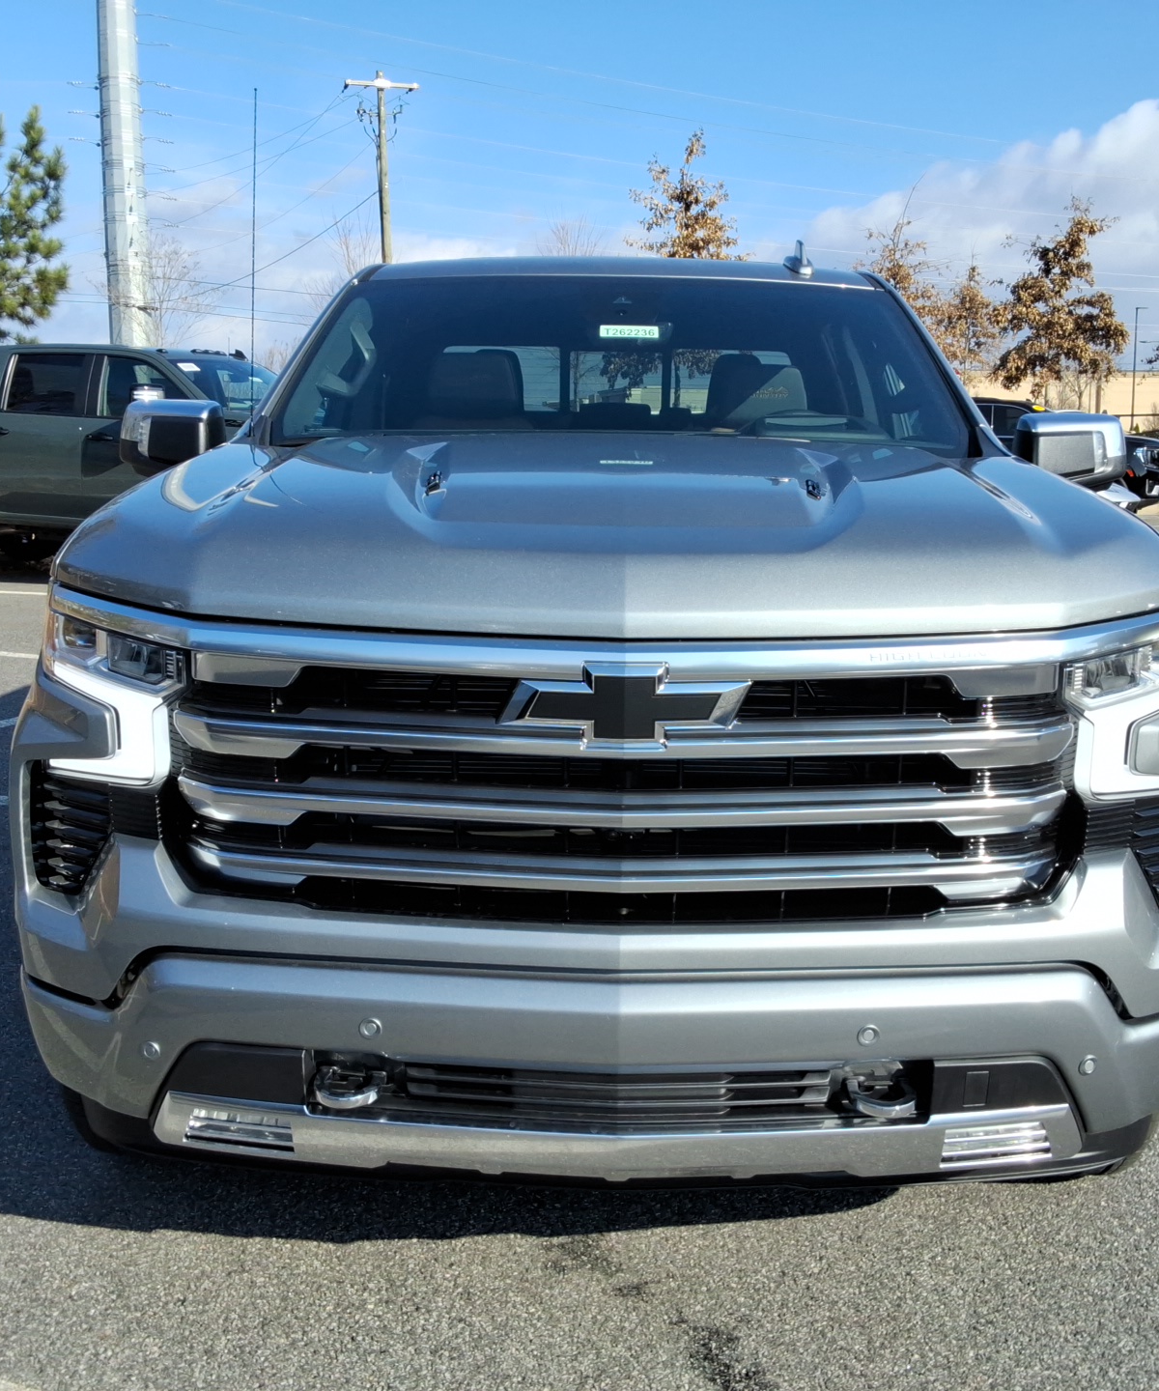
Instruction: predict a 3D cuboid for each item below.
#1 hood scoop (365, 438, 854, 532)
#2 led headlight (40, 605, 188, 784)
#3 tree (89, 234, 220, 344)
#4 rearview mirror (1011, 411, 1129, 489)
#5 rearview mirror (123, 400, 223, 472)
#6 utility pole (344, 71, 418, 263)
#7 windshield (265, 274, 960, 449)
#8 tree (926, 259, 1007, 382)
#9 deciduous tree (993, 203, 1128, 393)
[{"bbox_3d":[0.082,-0.400,2.863,0.920,0.160,0.720,1,10,1],"label":"hood scoop"},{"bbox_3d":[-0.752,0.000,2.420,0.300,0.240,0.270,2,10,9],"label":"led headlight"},{"bbox_3d":[-11.008,-9.437,38.967,3.300,4.912,3.200,1,10,2],"label":"tree"},{"bbox_3d":[1.223,-0.607,3.740,0.285,0.205,0.170,0,10,-5],"label":"rearview mirror"},{"bbox_3d":[-0.975,-0.618,3.689,0.290,0.220,0.200,1,10,1],"label":"rearview mirror"},{"bbox_3d":[-6.079,-12.956,46.449,2.350,12.018,0.400,1,10,2],"label":"utility pole"},{"bbox_3d":[0.103,-0.820,3.691,1.620,0.540,0.900,1,10,1],"label":"windshield"},{"bbox_3d":[9.331,-8.083,36.118,2.100,4.630,2.100,1,10,2],"label":"tree"},{"bbox_3d":[9.786,-7.384,31.162,2.846,5.606,2.846,1,10,0],"label":"deciduous tree"}]

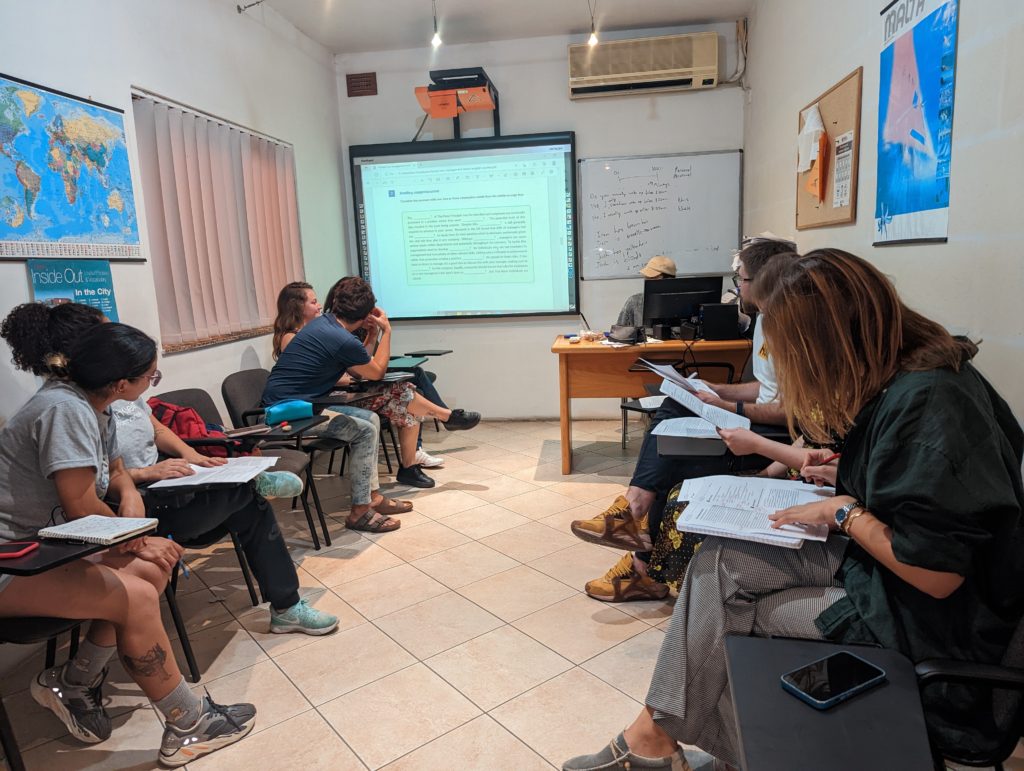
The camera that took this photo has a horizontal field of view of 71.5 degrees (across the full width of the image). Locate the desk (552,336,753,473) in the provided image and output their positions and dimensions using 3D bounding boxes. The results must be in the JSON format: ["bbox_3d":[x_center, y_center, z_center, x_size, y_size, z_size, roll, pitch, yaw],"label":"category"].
[{"bbox_3d":[0.882,0.098,4.307,1.220,0.755,0.660,-1,10,8],"label":"desk"}]

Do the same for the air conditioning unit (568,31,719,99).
[{"bbox_3d":[0.917,-2.238,4.984,1.028,0.325,0.200,-1,10,8],"label":"air conditioning unit"}]

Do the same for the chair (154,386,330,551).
[{"bbox_3d":[-0.991,0.401,2.867,0.660,0.800,0.580,-1,10,8],"label":"chair"}]

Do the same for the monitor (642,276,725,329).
[{"bbox_3d":[1.026,-0.462,4.247,0.470,0.360,0.160,-1,10,8],"label":"monitor"}]

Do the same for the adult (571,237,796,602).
[{"bbox_3d":[0.686,0.125,2.624,0.960,1.280,0.510,-1,10,8],"label":"adult"}]

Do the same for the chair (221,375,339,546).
[{"bbox_3d":[-0.906,0.302,3.422,0.640,0.800,0.570,-1,10,8],"label":"chair"}]

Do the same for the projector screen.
[{"bbox_3d":[-0.355,-1.166,5.345,1.696,1.310,0.080,-1,10,8],"label":"projector screen"}]

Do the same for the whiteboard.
[{"bbox_3d":[1.089,-1.240,5.225,1.160,0.860,0.025,-1,10,8],"label":"whiteboard"}]

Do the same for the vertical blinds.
[{"bbox_3d":[-1.490,-0.850,3.901,0.090,1.076,1.570,-1,10,8],"label":"vertical blinds"}]

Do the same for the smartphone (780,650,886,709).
[{"bbox_3d":[0.452,0.412,0.998,0.138,0.011,0.072,-8,11,-27],"label":"smartphone"}]

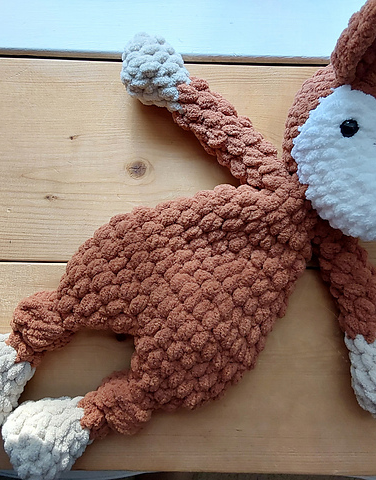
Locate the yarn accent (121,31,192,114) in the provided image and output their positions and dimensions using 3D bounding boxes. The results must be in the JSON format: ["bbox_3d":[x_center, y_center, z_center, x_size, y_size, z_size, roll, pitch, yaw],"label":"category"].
[{"bbox_3d":[-0.025,-0.141,0.443,0.070,0.055,0.056,40,89,0],"label":"yarn accent"}]

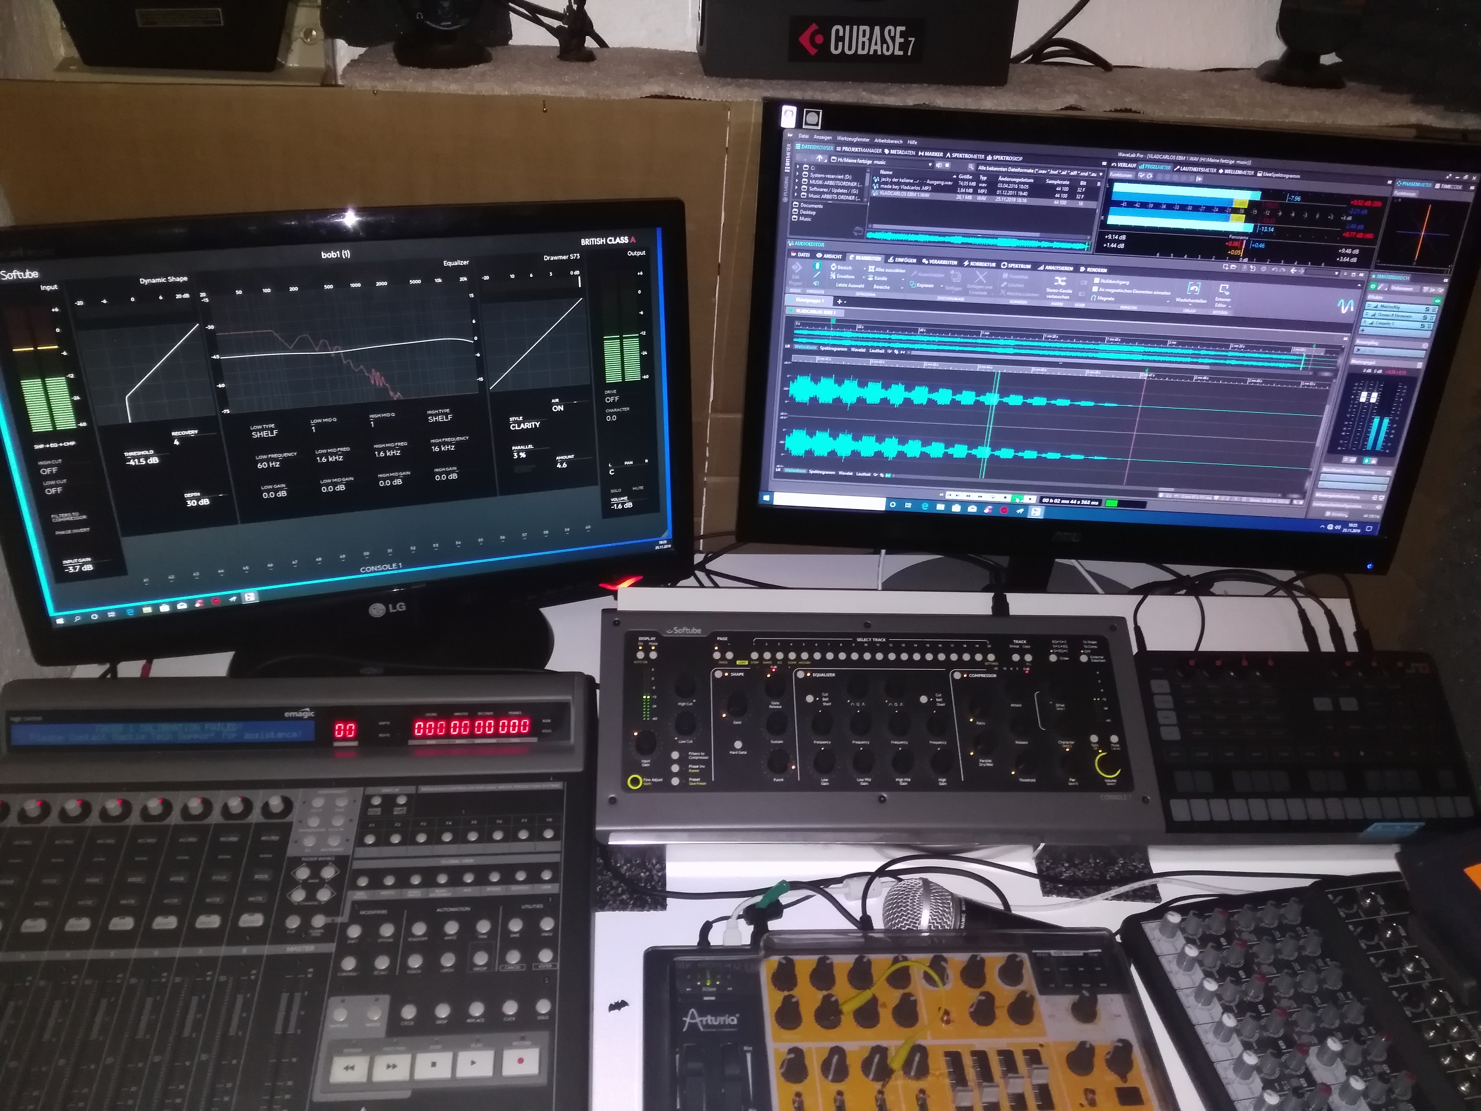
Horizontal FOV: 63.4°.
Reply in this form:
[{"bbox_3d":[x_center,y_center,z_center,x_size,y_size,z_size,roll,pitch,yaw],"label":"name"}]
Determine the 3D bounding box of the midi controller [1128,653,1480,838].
[{"bbox_3d":[0.465,0.151,0.985,0.256,0.044,0.150,0,59,-3],"label":"midi controller"}]

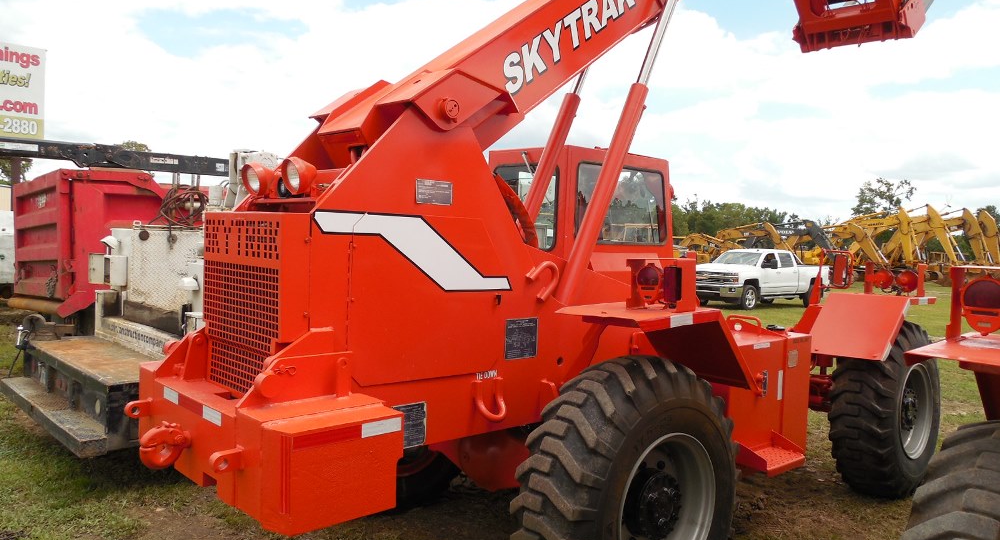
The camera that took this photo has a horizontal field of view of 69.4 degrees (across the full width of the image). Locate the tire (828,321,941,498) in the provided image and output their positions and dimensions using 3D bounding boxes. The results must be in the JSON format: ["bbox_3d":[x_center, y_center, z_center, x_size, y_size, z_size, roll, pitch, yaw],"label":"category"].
[{"bbox_3d":[3.005,1.049,5.550,1.270,1.270,0.390,0,3,-42],"label":"tire"}]

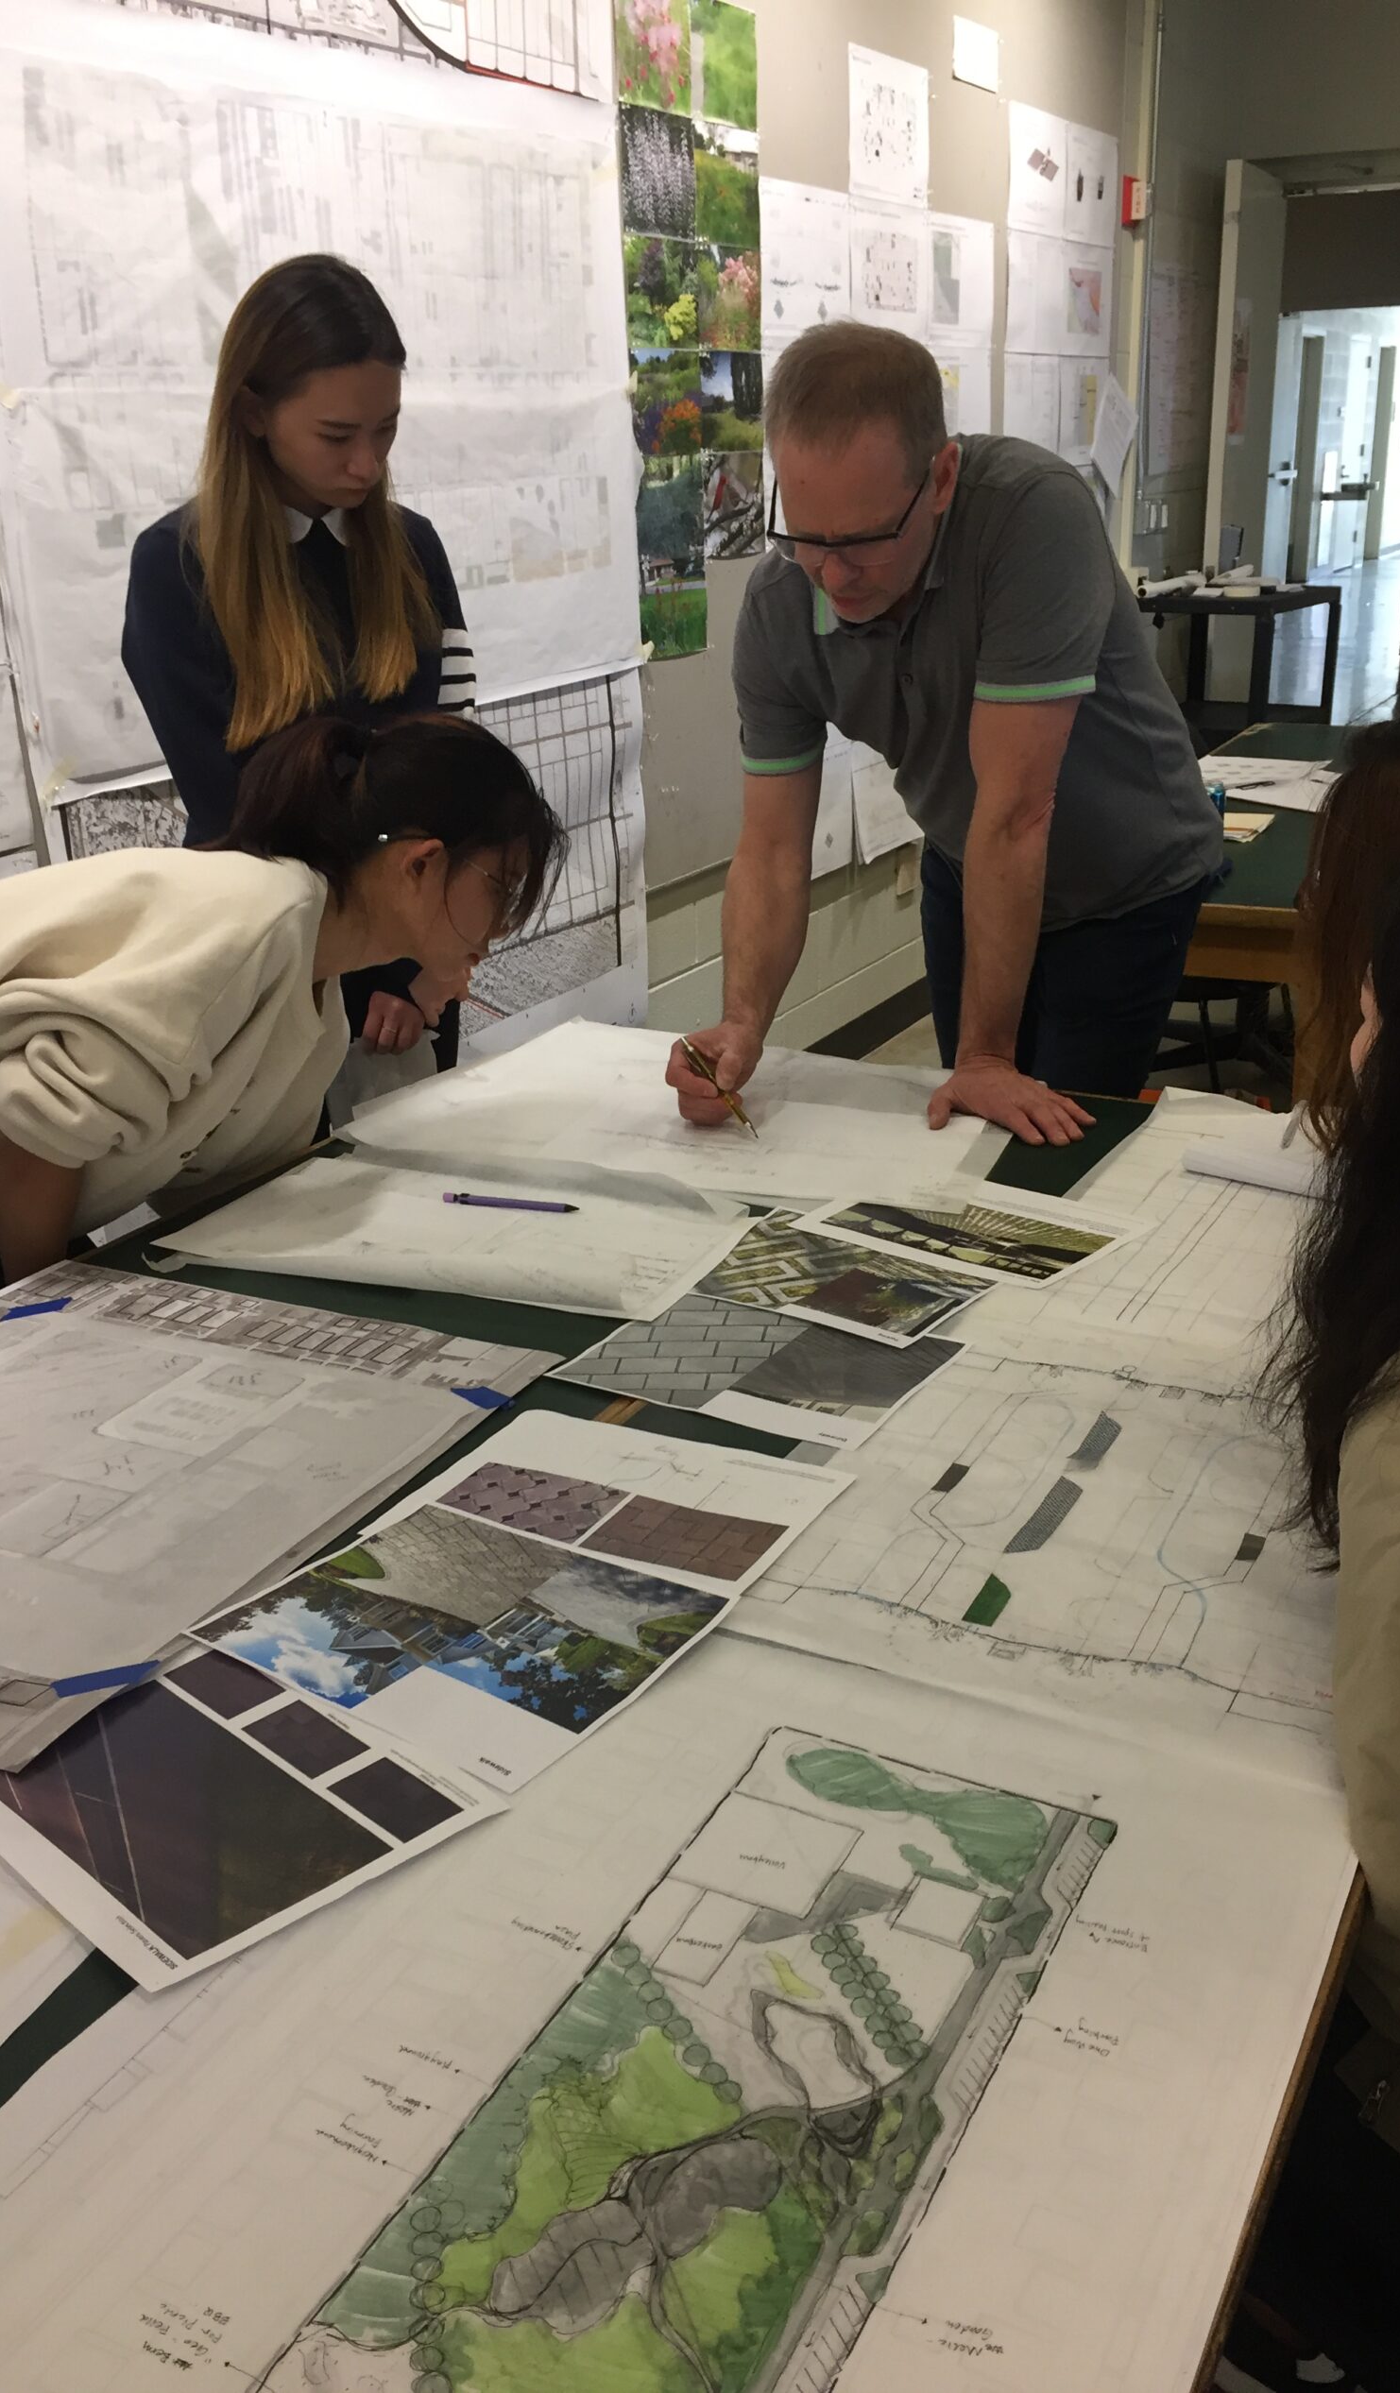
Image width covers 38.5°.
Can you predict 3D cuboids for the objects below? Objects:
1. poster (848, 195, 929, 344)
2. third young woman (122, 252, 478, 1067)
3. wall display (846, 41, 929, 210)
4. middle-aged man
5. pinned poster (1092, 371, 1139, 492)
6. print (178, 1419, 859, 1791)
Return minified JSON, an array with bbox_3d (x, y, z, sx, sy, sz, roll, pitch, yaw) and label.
[{"bbox_3d":[0.429,-2.044,4.442,0.010,0.280,0.432,9,23,27],"label":"poster"},{"bbox_3d":[-0.422,-0.280,2.471,0.460,1.610,0.320,-20,27,-40],"label":"third young woman"},{"bbox_3d":[0.419,-2.308,4.342,0.010,0.279,0.430,9,23,27],"label":"wall display"},{"bbox_3d":[0.330,-0.211,2.363,0.520,1.510,0.800,13,25,34],"label":"middle-aged man"},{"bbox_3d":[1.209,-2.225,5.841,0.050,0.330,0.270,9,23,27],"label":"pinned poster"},{"bbox_3d":[-0.113,0.239,1.337,0.280,0.020,0.395,10,23,30],"label":"print"}]

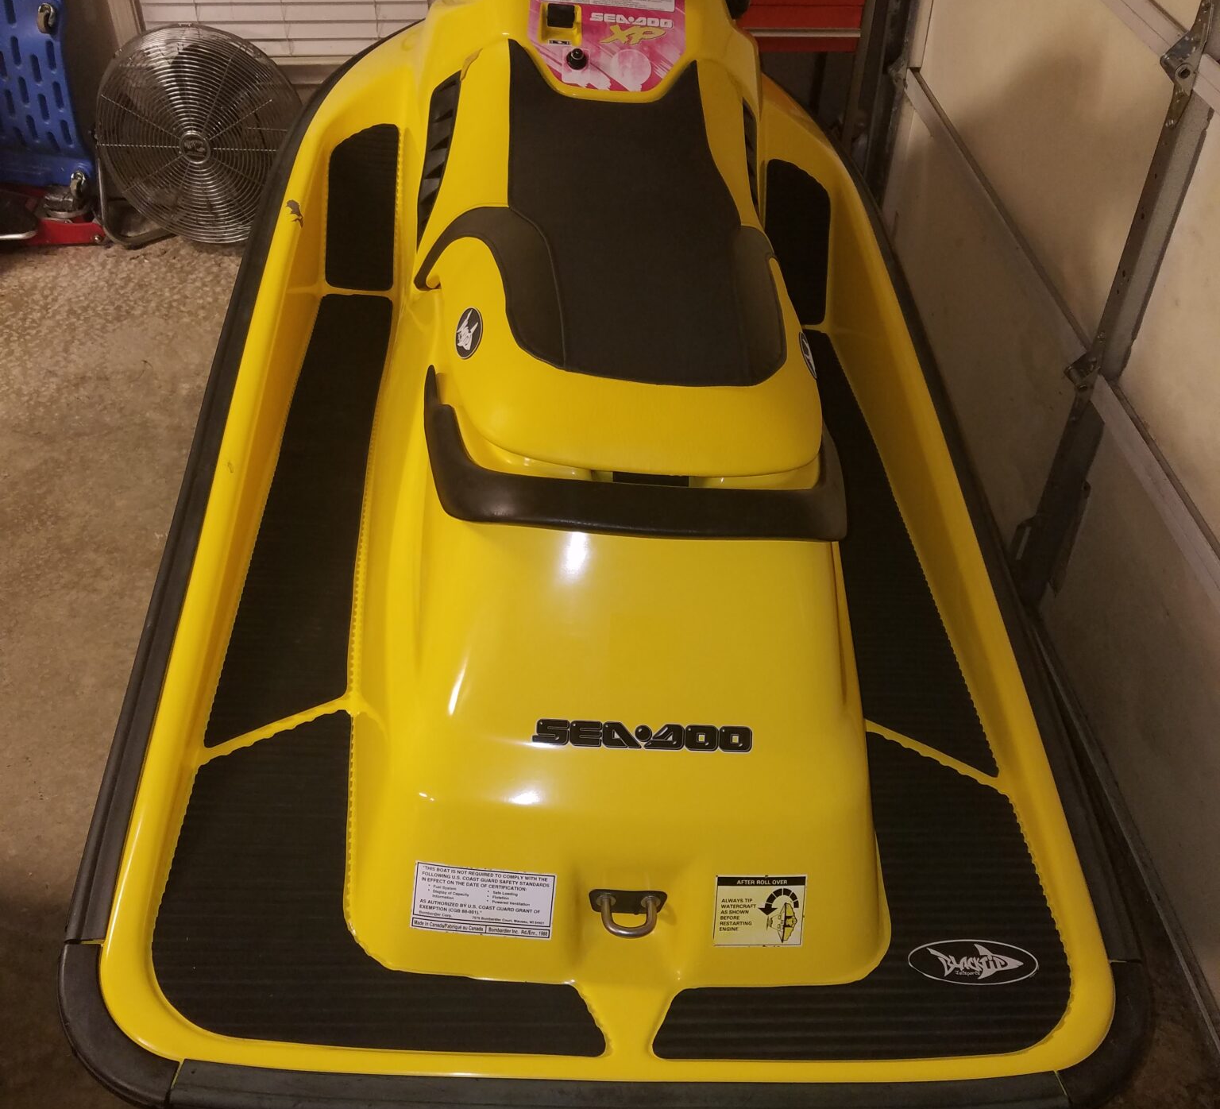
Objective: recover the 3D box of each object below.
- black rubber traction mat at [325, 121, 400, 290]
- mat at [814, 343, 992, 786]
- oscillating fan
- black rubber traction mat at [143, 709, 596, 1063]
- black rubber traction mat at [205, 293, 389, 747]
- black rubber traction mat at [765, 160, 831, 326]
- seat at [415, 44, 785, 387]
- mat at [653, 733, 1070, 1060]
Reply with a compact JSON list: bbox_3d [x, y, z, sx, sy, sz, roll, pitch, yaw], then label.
[{"bbox_3d":[-0.435,-0.618,2.144,0.130,0.015,0.345,3,71,-8],"label":"black rubber traction mat"},{"bbox_3d":[0.363,-0.067,1.810,0.151,0.020,0.974,3,42,-8],"label":"mat"},{"bbox_3d":[-1.119,-1.148,3.340,0.585,0.600,0.230,-3,40,-4],"label":"oscillating fan"},{"bbox_3d":[-0.238,0.334,1.298,0.457,0.015,0.385,3,52,-8],"label":"black rubber traction mat"},{"bbox_3d":[-0.399,-0.112,1.708,0.151,0.020,0.974,3,42,-8],"label":"black rubber traction mat"},{"bbox_3d":[0.343,-0.575,2.249,0.132,0.015,0.344,3,71,-8],"label":"black rubber traction mat"},{"bbox_3d":[0.006,-0.425,1.592,0.420,0.200,0.830,3,42,-8],"label":"seat"},{"bbox_3d":[0.267,0.366,1.364,0.468,0.015,0.383,3,52,-8],"label":"mat"}]

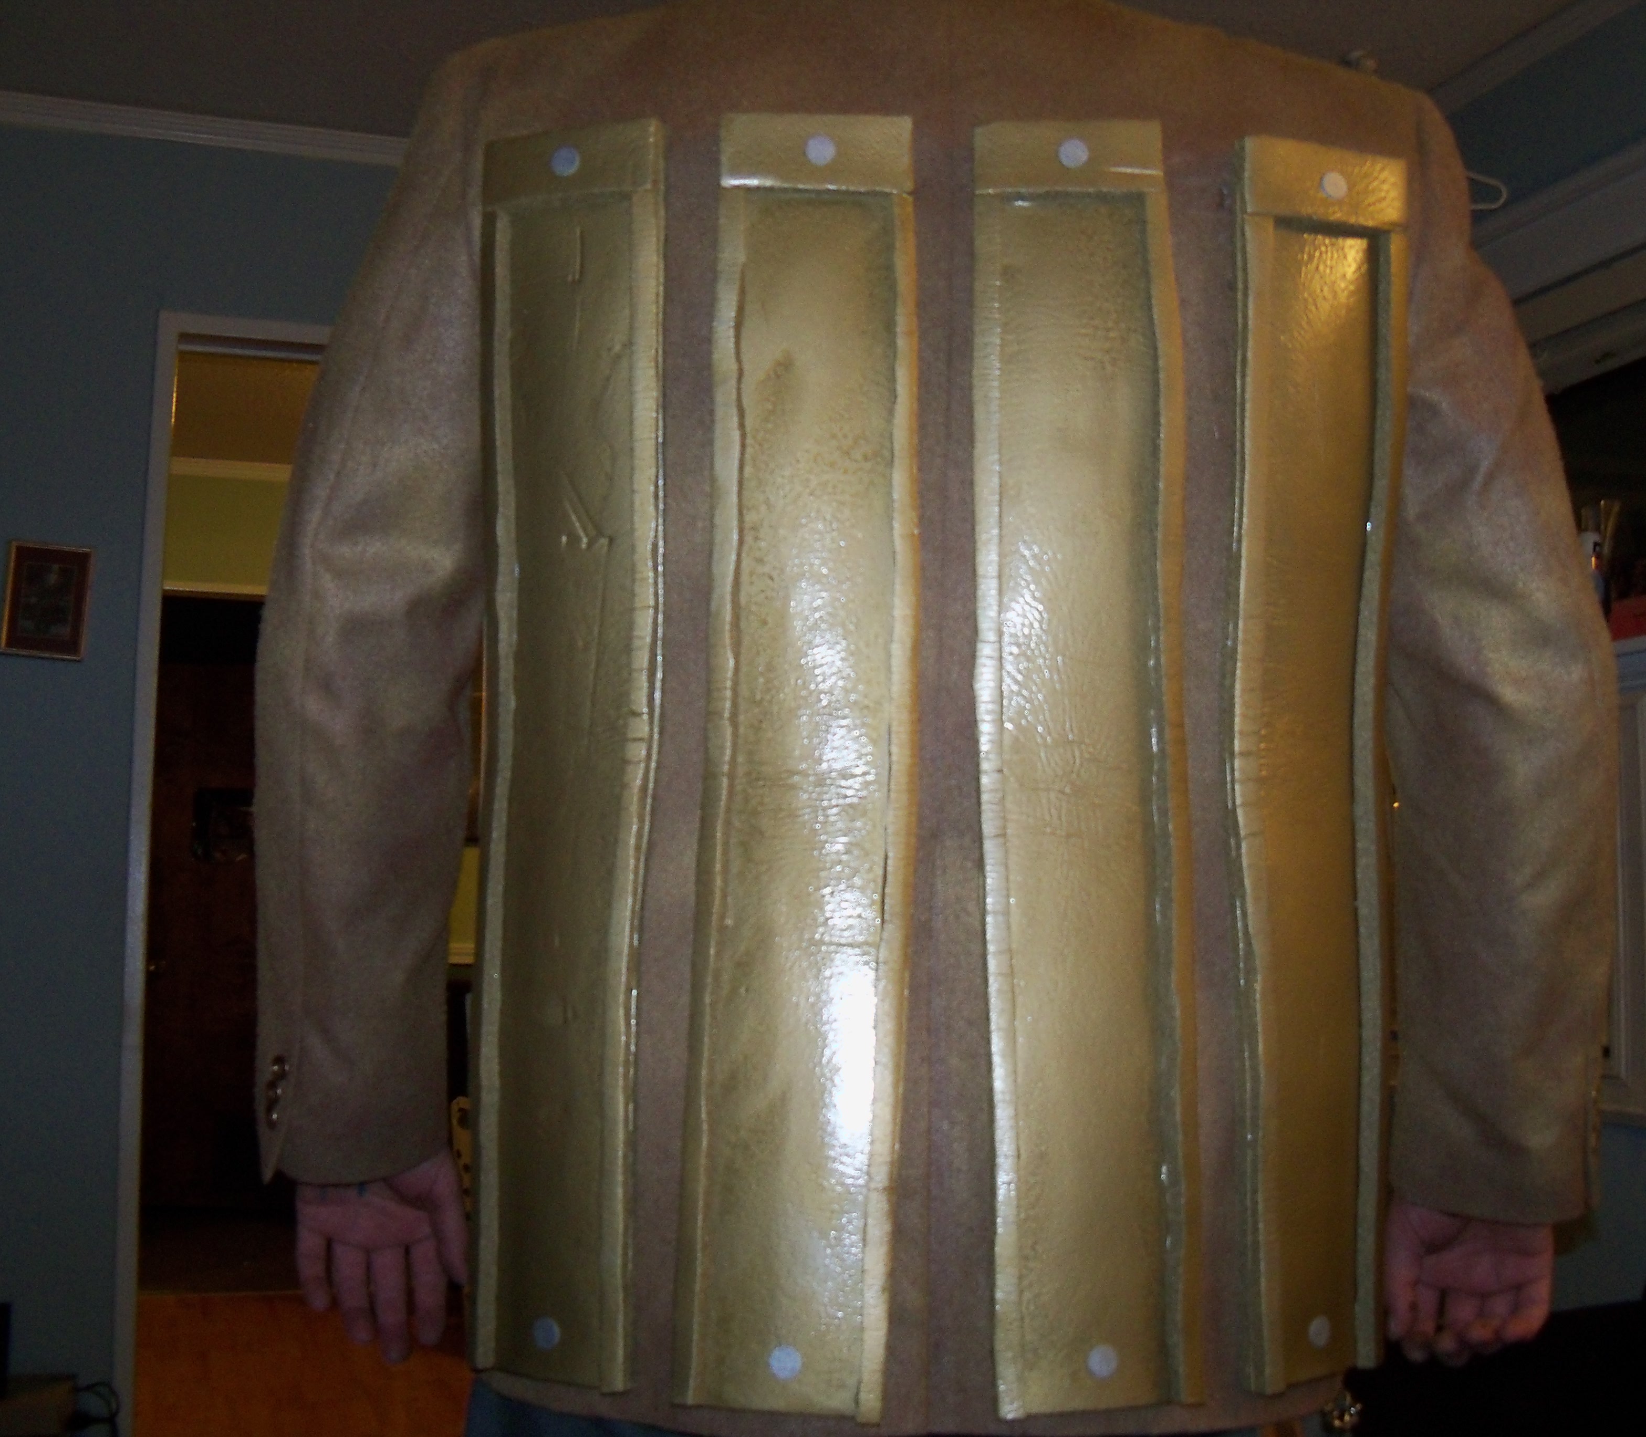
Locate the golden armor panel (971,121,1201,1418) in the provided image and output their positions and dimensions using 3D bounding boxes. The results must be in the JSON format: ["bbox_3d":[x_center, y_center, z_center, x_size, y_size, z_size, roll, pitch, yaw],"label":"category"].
[{"bbox_3d":[0.134,0.018,1.031,0.112,0.673,0.050,0,-5,-5],"label":"golden armor panel"}]

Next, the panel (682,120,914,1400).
[{"bbox_3d":[-0.010,0.017,1.031,0.112,0.678,0.050,1,-5,5],"label":"panel"}]

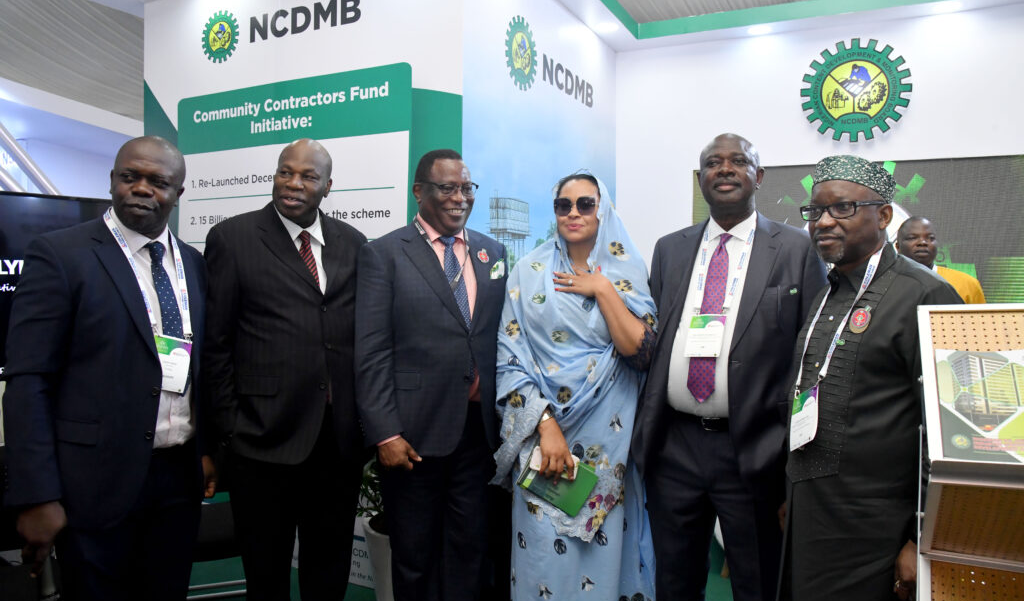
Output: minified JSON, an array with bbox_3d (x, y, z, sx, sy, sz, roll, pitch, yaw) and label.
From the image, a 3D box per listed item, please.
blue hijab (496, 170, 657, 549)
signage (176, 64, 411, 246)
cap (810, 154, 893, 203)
[{"bbox_3d":[0.194,0.174,2.120,0.490,1.070,0.400,1,3,7],"label":"blue hijab"},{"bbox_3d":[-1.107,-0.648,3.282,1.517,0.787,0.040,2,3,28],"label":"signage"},{"bbox_3d":[0.853,-0.301,1.700,0.210,0.105,0.175,13,-4,-30],"label":"cap"}]

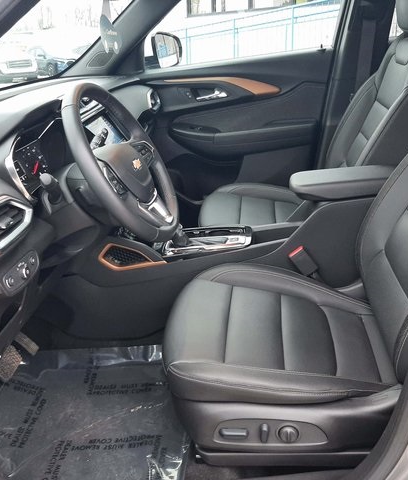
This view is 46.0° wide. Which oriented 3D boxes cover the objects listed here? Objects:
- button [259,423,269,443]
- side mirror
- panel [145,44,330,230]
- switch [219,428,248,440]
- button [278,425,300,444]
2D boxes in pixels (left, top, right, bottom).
[{"bbox_3d":[0.114,0.370,0.923,0.019,0.038,0.017,0,25,7],"label":"button"},{"bbox_3d":[-0.161,-0.825,2.119,0.085,0.160,0.200,5,26,19],"label":"side mirror"},{"bbox_3d":[0.106,-0.416,1.994,0.810,0.650,0.140,0,25,7],"label":"panel"},{"bbox_3d":[0.057,0.378,0.934,0.057,0.018,0.016,0,25,7],"label":"switch"},{"bbox_3d":[0.162,0.372,0.918,0.038,0.036,0.016,0,25,7],"label":"button"}]

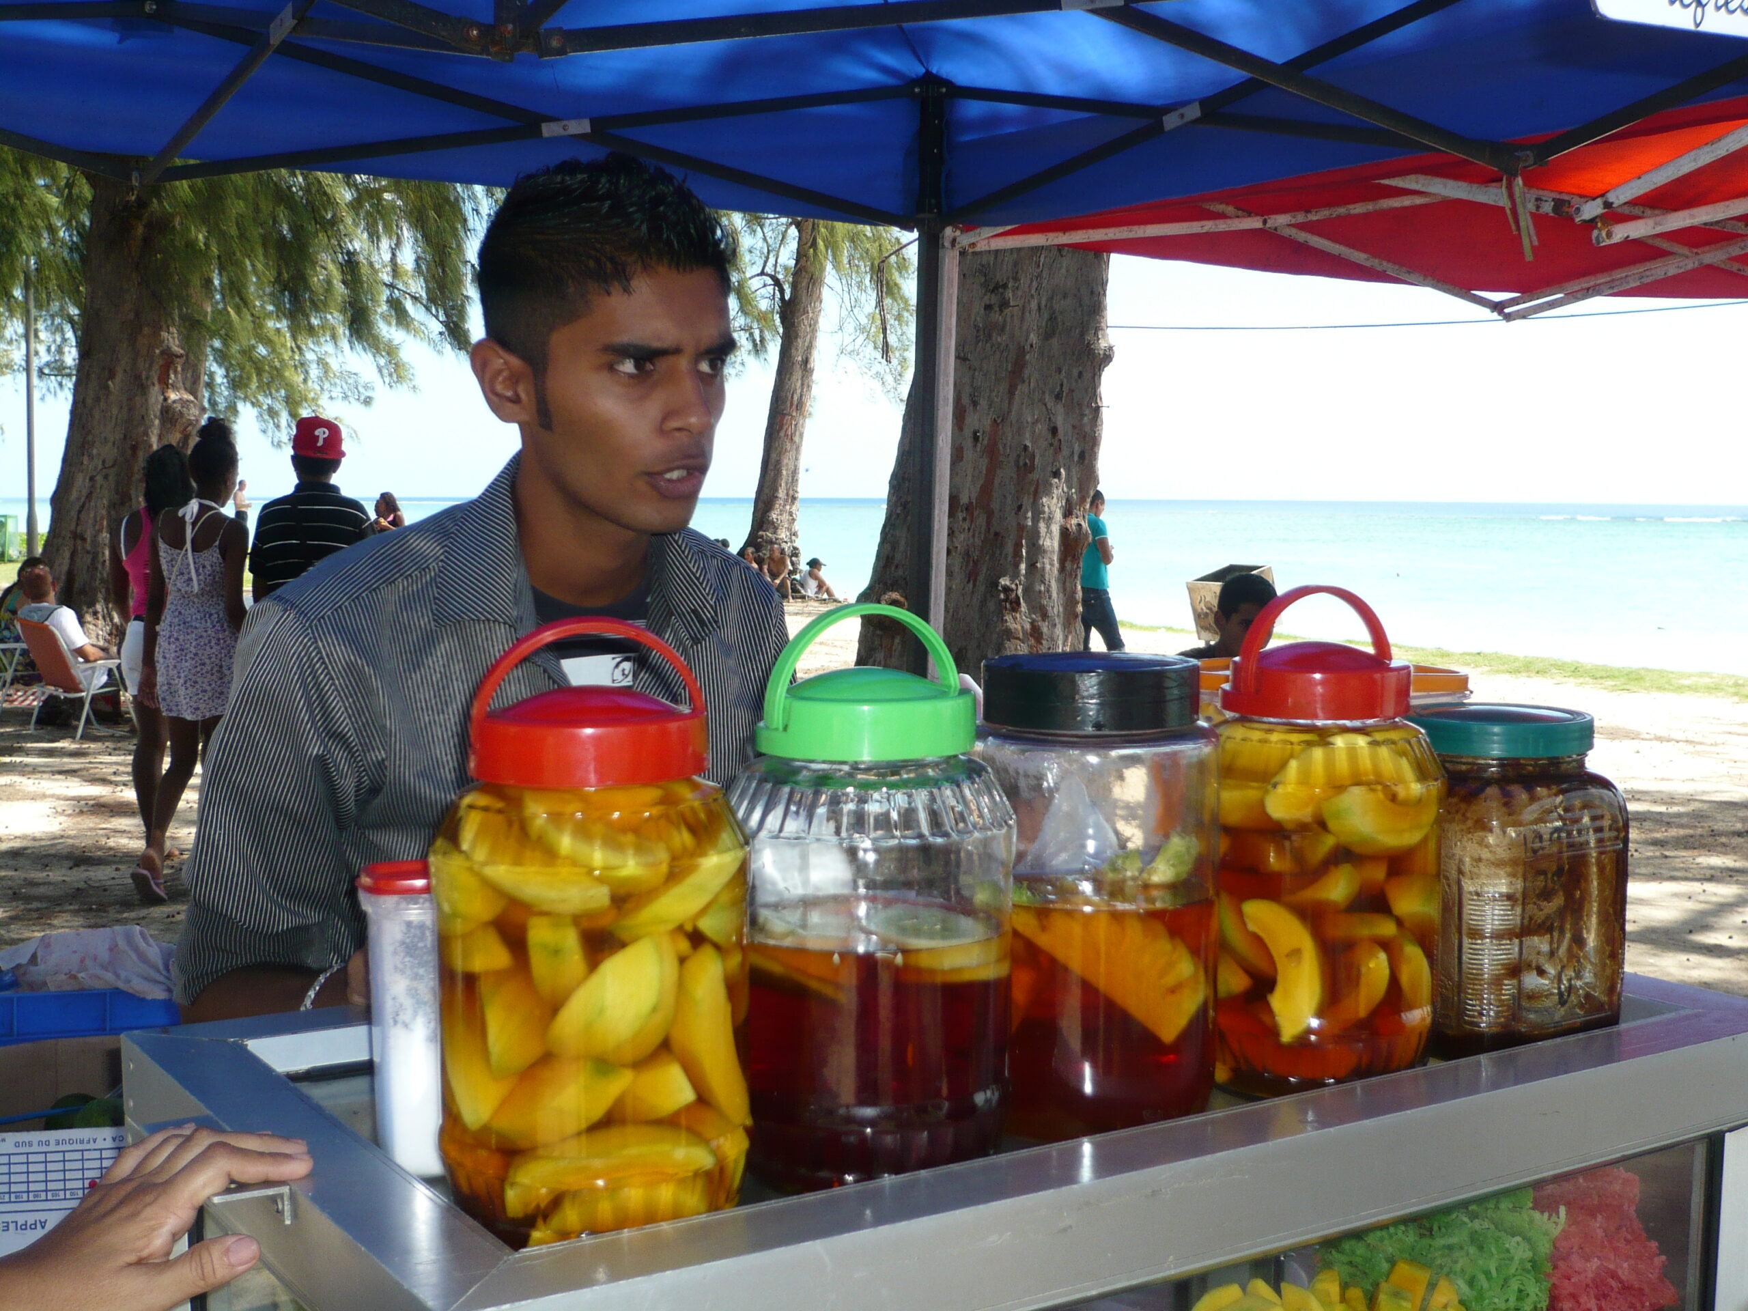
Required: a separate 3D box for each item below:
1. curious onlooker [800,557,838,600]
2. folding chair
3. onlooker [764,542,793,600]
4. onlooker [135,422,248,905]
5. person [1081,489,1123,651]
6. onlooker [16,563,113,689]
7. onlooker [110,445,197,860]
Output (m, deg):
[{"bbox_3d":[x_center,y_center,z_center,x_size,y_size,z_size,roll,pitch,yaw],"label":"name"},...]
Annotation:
[{"bbox_3d":[-0.981,-1.391,39.500,0.740,0.760,0.480,-1,4,-17],"label":"curious onlooker"},{"bbox_3d":[-4.909,0.139,13.400,0.540,0.750,0.600,4,5,38],"label":"folding chair"},{"bbox_3d":[-1.754,-1.496,39.000,0.560,1.040,0.720,2,4,18],"label":"onlooker"},{"bbox_3d":[-2.452,0.007,7.900,0.420,1.700,0.480,1,4,7],"label":"onlooker"},{"bbox_3d":[1.686,-0.405,16.300,0.420,1.690,0.460,-3,5,-40],"label":"person"},{"bbox_3d":[-4.980,-0.038,13.500,0.560,1.070,0.800,3,5,37],"label":"onlooker"},{"bbox_3d":[-2.864,-0.014,8.650,0.420,1.640,0.420,1,4,5],"label":"onlooker"}]

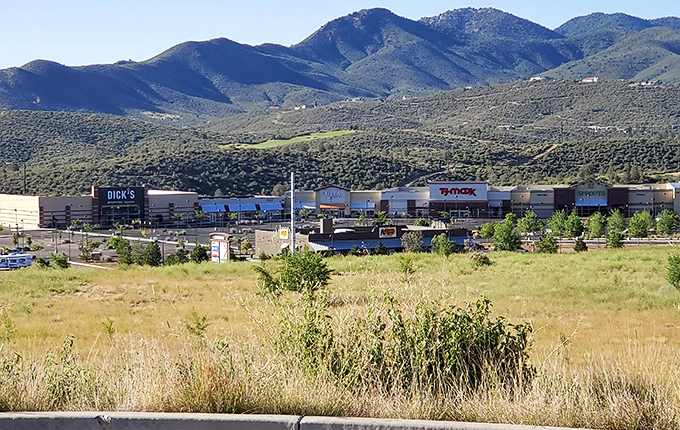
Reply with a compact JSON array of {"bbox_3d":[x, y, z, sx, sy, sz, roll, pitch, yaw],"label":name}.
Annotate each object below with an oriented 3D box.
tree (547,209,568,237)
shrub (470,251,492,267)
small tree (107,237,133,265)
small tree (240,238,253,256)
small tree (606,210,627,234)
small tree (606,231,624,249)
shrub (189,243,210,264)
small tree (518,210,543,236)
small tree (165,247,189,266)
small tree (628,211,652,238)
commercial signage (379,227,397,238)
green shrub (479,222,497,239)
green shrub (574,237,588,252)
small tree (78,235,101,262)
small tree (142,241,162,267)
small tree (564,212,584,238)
[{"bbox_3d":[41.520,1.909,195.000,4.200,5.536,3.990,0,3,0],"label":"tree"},{"bbox_3d":[10.389,3.194,75.000,1.567,1.151,1.488,0,4,0],"label":"shrub"},{"bbox_3d":[-39.502,6.360,183.000,4.658,5.016,4.425,0,3,0],"label":"small tree"},{"bbox_3d":[-20.320,7.117,222.000,2.530,3.940,2.403,0,4,0],"label":"small tree"},{"bbox_3d":[60.091,1.521,222.000,4.216,5.750,4.005,0,4,0],"label":"small tree"},{"bbox_3d":[47.198,4.197,175.000,3.084,3.084,2.930,0,3,0],"label":"small tree"},{"bbox_3d":[-28.471,7.802,207.000,4.324,4.369,4.108,0,4,0],"label":"shrub"},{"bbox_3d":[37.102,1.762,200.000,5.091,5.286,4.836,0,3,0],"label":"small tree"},{"bbox_3d":[-32.812,8.328,205.000,4.672,3.933,4.438,0,4,0],"label":"small tree"},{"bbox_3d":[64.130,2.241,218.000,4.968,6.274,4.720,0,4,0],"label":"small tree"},{"bbox_3d":[10.091,3.718,217.000,4.084,2.337,0.300,-2,4,-28],"label":"commercial signage"},{"bbox_3d":[29.312,3.378,203.000,3.577,3.776,3.398,0,3,0],"label":"green shrub"},{"bbox_3d":[48.465,5.920,205.000,2.725,3.147,2.589,0,4,0],"label":"green shrub"},{"bbox_3d":[-51.988,6.953,212.000,4.429,5.695,4.207,0,4,0],"label":"small tree"},{"bbox_3d":[-33.040,6.784,180.000,3.524,4.581,3.348,0,3,0],"label":"small tree"},{"bbox_3d":[44.765,2.195,195.000,3.818,5.345,3.627,0,3,0],"label":"small tree"}]

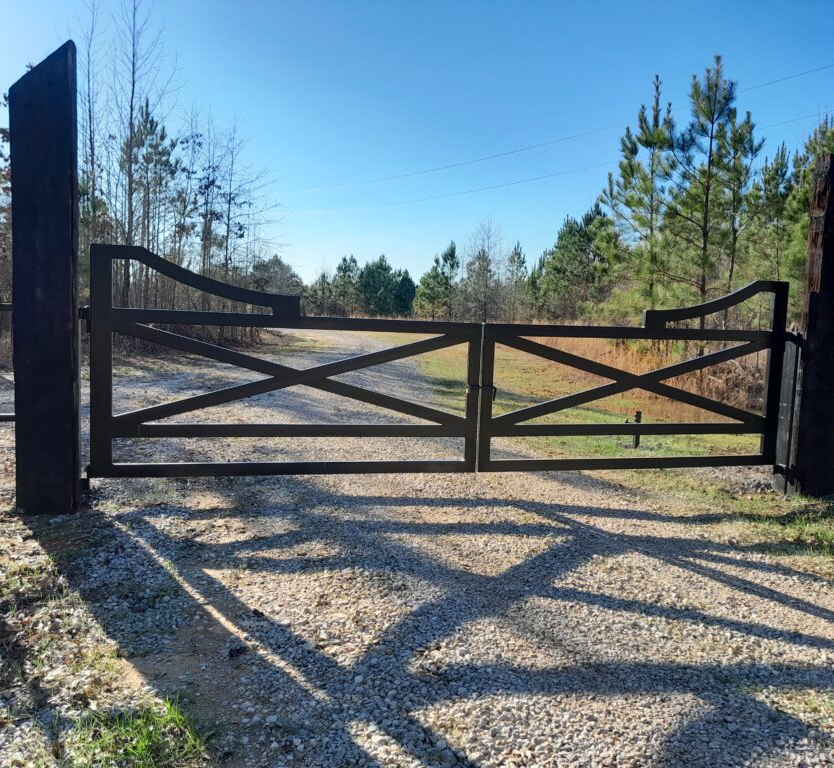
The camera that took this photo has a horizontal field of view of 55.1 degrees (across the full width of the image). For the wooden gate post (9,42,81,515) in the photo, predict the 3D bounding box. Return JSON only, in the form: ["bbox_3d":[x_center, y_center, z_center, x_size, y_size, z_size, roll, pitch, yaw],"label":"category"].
[{"bbox_3d":[-1.993,-0.526,4.327,0.290,2.450,0.230,1,5,-12],"label":"wooden gate post"}]

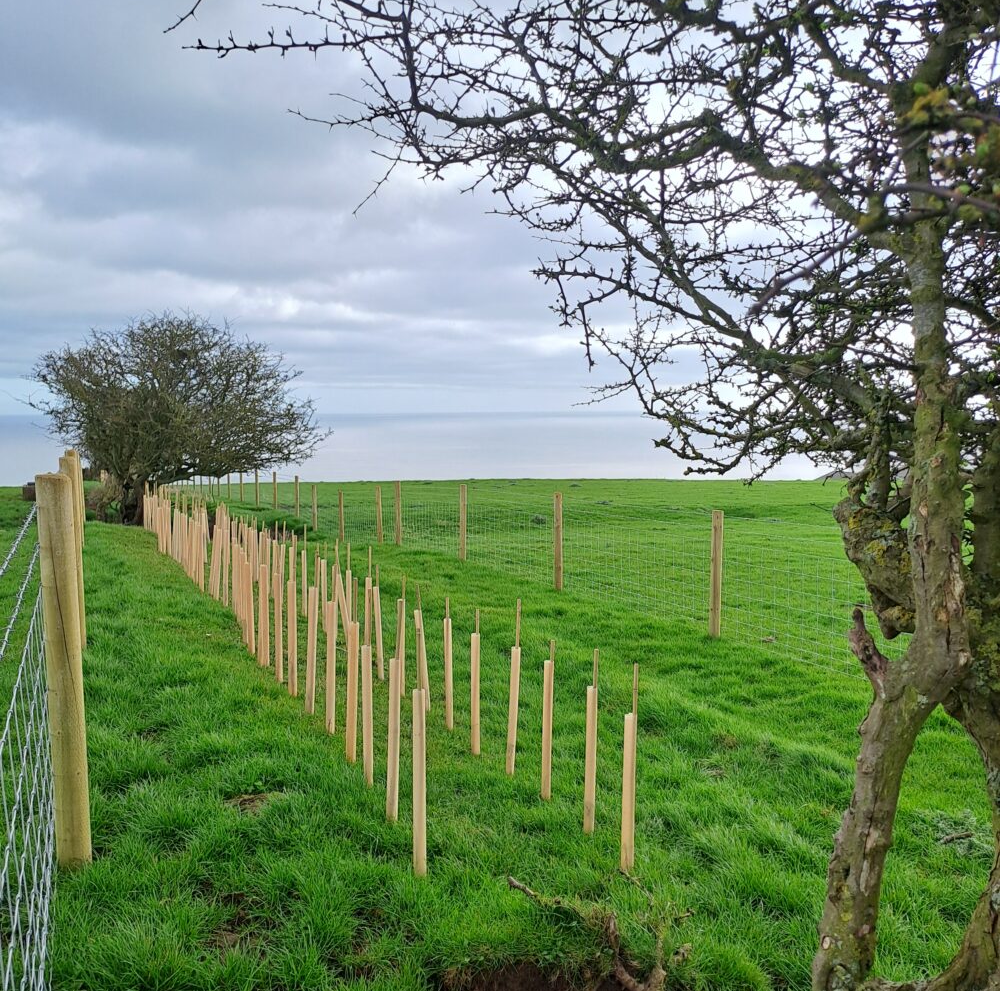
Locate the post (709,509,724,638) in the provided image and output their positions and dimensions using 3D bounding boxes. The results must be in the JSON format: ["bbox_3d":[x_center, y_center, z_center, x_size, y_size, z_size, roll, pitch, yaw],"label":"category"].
[{"bbox_3d":[2.059,0.752,9.160,0.097,1.200,0.097,0,5,0],"label":"post"}]

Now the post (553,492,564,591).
[{"bbox_3d":[0.714,0.567,11.728,0.097,1.200,0.097,-3,6,-27],"label":"post"}]

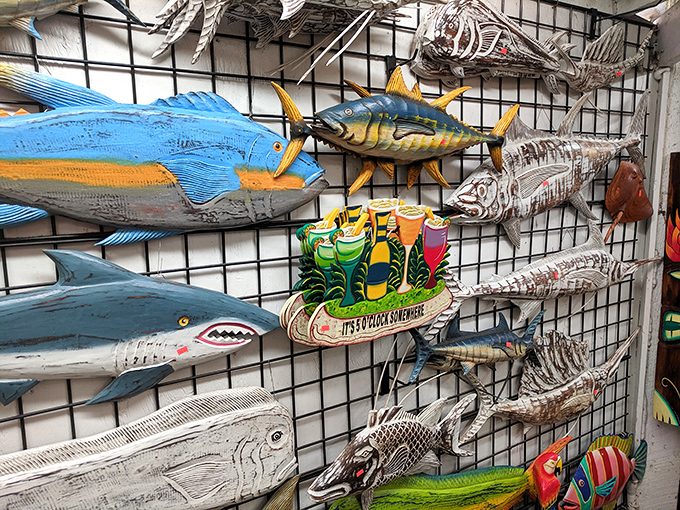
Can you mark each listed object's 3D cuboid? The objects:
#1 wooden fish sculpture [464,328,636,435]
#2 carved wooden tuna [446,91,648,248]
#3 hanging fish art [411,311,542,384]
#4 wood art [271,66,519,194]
[{"bbox_3d":[0.721,0.390,1.653,0.933,0.342,0.100,-10,11,-31],"label":"wooden fish sculpture"},{"bbox_3d":[0.678,-0.263,1.541,0.987,0.402,0.120,-20,17,-29],"label":"carved wooden tuna"},{"bbox_3d":[0.399,0.237,1.391,0.558,0.168,0.090,2,5,-33],"label":"hanging fish art"},{"bbox_3d":[0.171,-0.281,1.184,0.721,0.286,0.140,-3,8,-32],"label":"wood art"}]

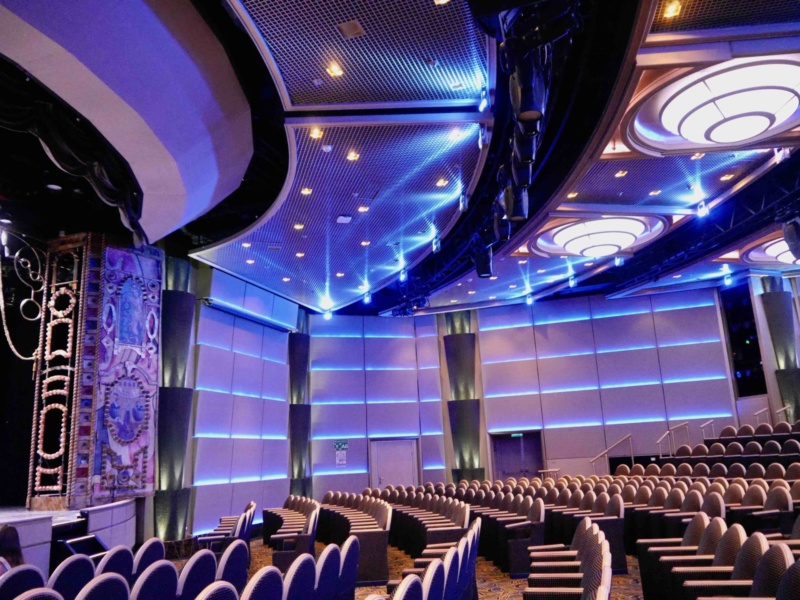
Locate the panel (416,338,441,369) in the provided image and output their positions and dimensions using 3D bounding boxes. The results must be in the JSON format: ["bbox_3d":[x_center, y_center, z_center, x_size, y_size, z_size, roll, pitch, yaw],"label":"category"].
[{"bbox_3d":[0.798,1.499,18.503,0.619,0.892,0.060,-5,-14,9],"label":"panel"}]

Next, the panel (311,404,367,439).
[{"bbox_3d":[-1.632,3.261,17.483,1.478,0.892,0.060,1,-14,-17],"label":"panel"}]

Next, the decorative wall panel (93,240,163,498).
[{"bbox_3d":[-4.928,1.244,11.830,0.120,4.572,1.200,-11,-16,32],"label":"decorative wall panel"}]

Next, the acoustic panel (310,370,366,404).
[{"bbox_3d":[-1.673,2.368,17.702,1.485,0.892,0.060,1,-14,-17],"label":"acoustic panel"}]

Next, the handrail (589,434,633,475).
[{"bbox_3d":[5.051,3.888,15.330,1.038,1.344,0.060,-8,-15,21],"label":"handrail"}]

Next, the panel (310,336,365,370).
[{"bbox_3d":[-1.722,1.475,17.918,1.490,0.892,0.060,1,-14,-17],"label":"panel"}]

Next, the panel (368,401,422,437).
[{"bbox_3d":[-0.182,3.298,17.919,1.478,0.892,0.060,1,-14,-17],"label":"panel"}]

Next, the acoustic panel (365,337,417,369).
[{"bbox_3d":[-0.267,1.513,18.355,1.476,0.892,0.060,1,-14,-17],"label":"acoustic panel"}]

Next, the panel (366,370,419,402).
[{"bbox_3d":[-0.226,2.406,18.136,1.467,0.892,0.060,1,-14,-17],"label":"panel"}]

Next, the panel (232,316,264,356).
[{"bbox_3d":[-3.464,0.825,14.922,0.060,0.892,1.175,-7,-15,19],"label":"panel"}]

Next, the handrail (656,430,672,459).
[{"bbox_3d":[6.069,3.343,14.835,0.474,0.657,0.060,3,-15,-24],"label":"handrail"}]

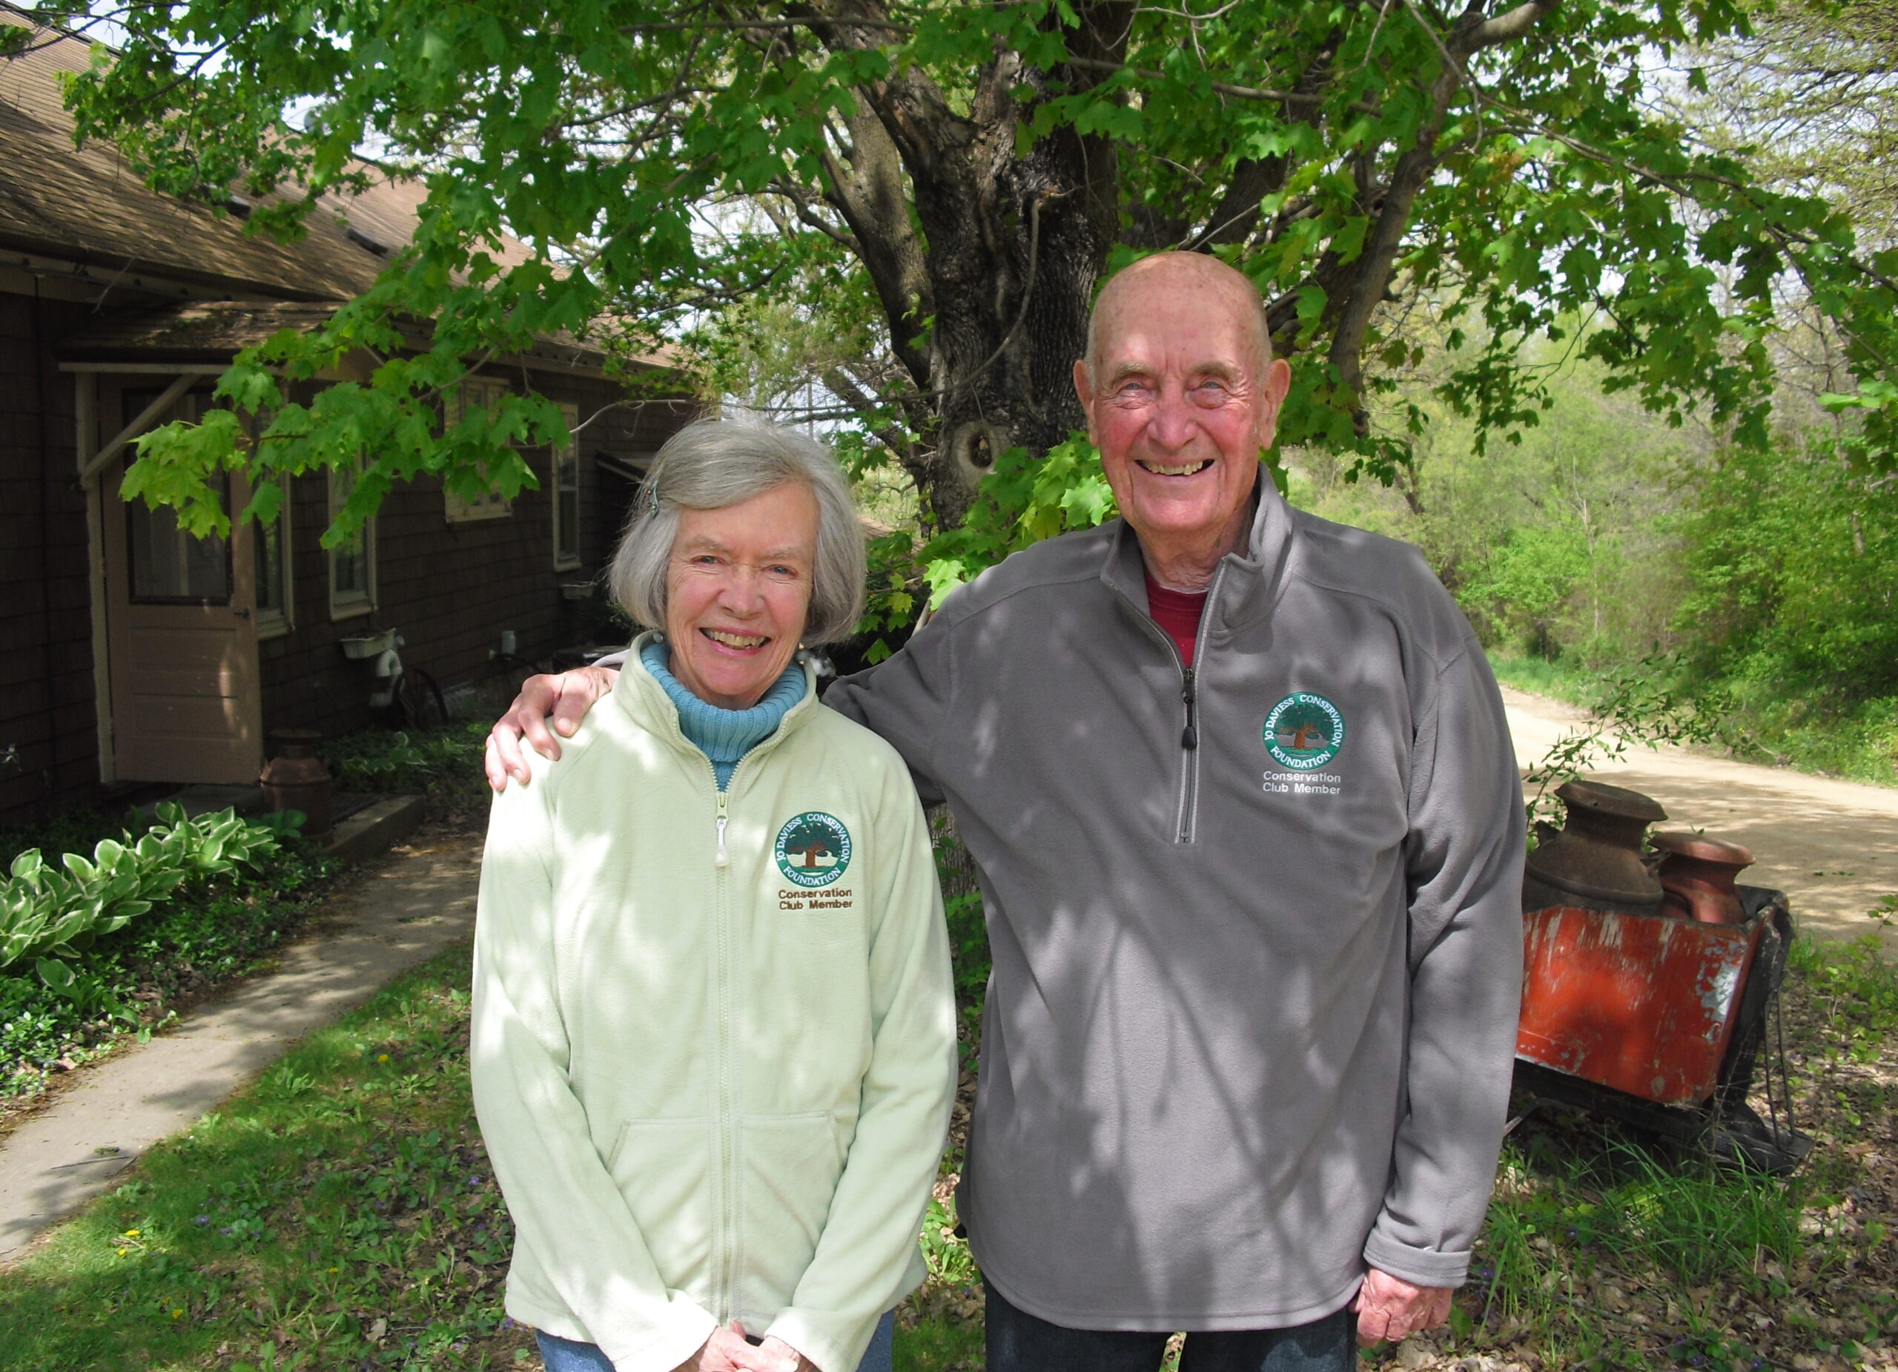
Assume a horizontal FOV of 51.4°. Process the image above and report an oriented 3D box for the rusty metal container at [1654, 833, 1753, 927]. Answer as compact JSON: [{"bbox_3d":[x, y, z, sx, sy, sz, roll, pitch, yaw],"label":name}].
[{"bbox_3d":[1.788,0.654,4.833,0.310,0.530,0.310,12,8,16],"label":"rusty metal container"}]

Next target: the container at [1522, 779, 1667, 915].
[{"bbox_3d":[1.494,0.566,4.640,0.330,0.610,0.330,12,8,16],"label":"container"}]

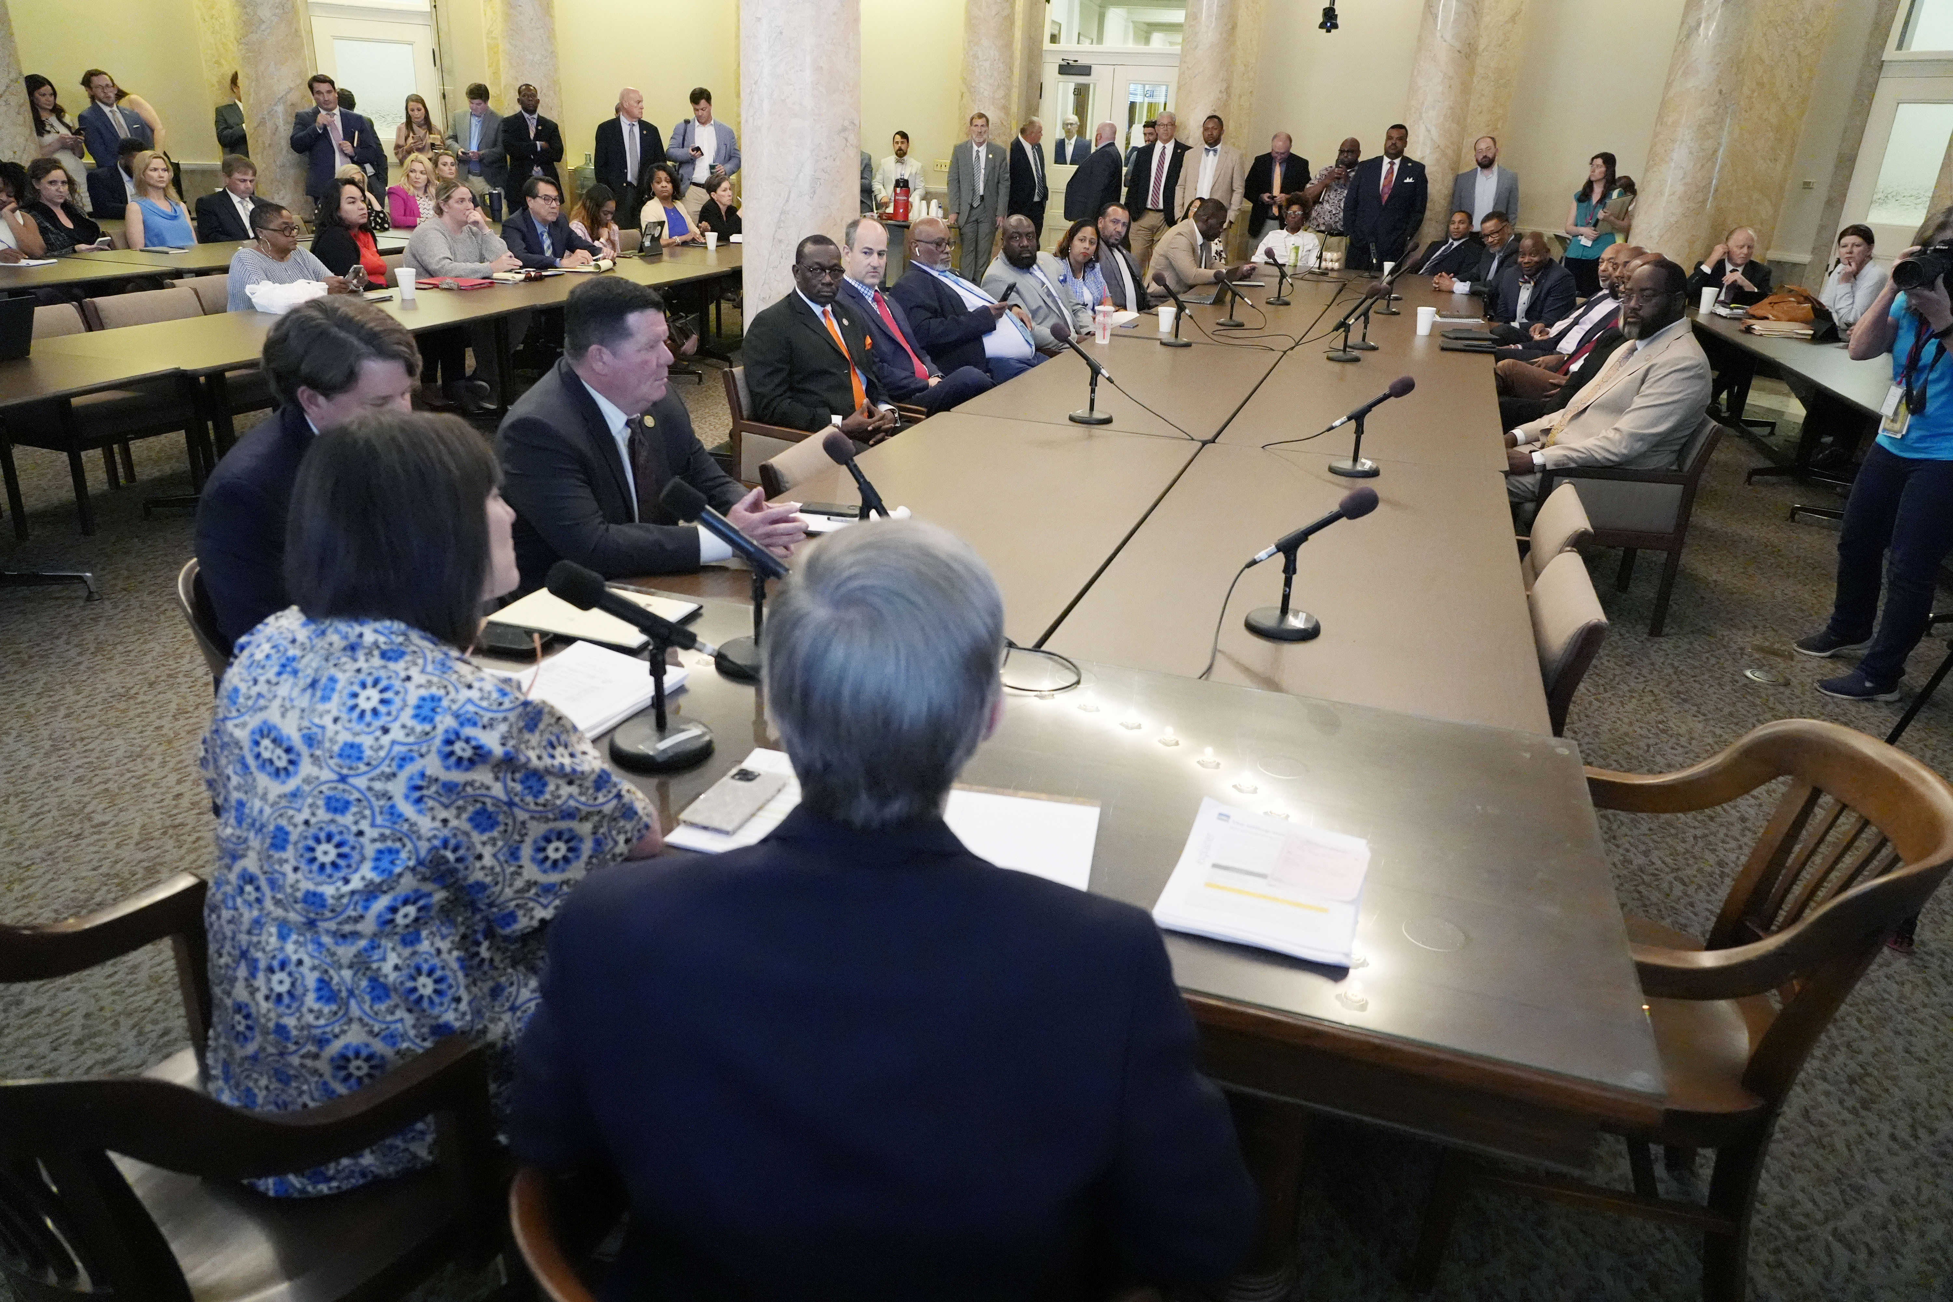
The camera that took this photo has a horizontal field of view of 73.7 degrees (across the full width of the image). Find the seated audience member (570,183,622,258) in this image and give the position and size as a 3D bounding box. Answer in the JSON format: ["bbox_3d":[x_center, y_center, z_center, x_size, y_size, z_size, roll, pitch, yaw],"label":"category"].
[{"bbox_3d":[-2.417,-2.580,8.952,0.800,1.176,0.500,12,24,22],"label":"seated audience member"}]

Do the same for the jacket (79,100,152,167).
[{"bbox_3d":[-6.622,-3.884,10.100,0.530,0.710,0.330,-16,28,-40],"label":"jacket"}]

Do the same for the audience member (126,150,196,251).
[{"bbox_3d":[-5.014,-2.513,8.366,0.800,1.301,0.480,13,23,23],"label":"audience member"}]

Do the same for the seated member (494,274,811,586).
[{"bbox_3d":[-0.592,-0.092,2.721,0.780,1.305,0.620,10,23,19],"label":"seated member"}]

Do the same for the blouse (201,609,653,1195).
[{"bbox_3d":[-0.640,0.275,1.545,0.500,0.630,0.450,18,26,34],"label":"blouse"}]

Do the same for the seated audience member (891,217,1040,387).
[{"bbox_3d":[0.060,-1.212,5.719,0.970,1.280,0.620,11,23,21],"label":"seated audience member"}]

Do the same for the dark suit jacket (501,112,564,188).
[{"bbox_3d":[-3.813,-4.278,11.297,0.530,0.770,0.330,-5,23,-17],"label":"dark suit jacket"}]

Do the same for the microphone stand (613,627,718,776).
[{"bbox_3d":[-0.459,0.051,1.888,0.152,0.187,0.152,-1,22,-10],"label":"microphone stand"}]

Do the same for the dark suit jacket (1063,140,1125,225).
[{"bbox_3d":[0.995,-3.989,11.100,0.520,0.690,0.390,-13,26,-34],"label":"dark suit jacket"}]

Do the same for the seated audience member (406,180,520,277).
[{"bbox_3d":[-2.835,-2.040,7.540,0.800,1.256,0.600,9,22,16],"label":"seated audience member"}]

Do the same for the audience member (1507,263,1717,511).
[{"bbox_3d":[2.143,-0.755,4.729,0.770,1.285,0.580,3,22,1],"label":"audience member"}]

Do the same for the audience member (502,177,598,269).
[{"bbox_3d":[-2.608,-2.335,8.287,0.820,1.279,0.600,11,23,21],"label":"audience member"}]

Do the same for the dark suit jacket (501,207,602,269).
[{"bbox_3d":[-2.575,-2.371,8.002,0.500,0.620,0.560,11,23,20],"label":"dark suit jacket"}]

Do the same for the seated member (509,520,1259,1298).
[{"bbox_3d":[-0.080,0.442,1.419,0.600,1.310,0.780,4,22,3],"label":"seated member"}]

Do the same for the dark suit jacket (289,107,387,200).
[{"bbox_3d":[-4.769,-3.708,9.700,0.600,0.720,0.330,-12,25,-32],"label":"dark suit jacket"}]

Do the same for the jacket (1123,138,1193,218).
[{"bbox_3d":[1.534,-3.953,11.000,0.560,0.700,0.360,5,22,5],"label":"jacket"}]

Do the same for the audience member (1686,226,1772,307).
[{"bbox_3d":[5.167,-2.294,9.079,0.560,1.279,0.780,13,23,24],"label":"audience member"}]

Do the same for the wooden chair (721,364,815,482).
[{"bbox_3d":[-0.491,-0.622,4.792,0.600,0.800,0.600,13,24,24],"label":"wooden chair"}]

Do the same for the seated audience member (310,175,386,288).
[{"bbox_3d":[-3.210,-1.919,7.128,0.820,1.261,0.500,10,22,17],"label":"seated audience member"}]

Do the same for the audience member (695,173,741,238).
[{"bbox_3d":[-1.821,-3.151,10.397,0.800,1.204,0.500,12,24,22],"label":"audience member"}]

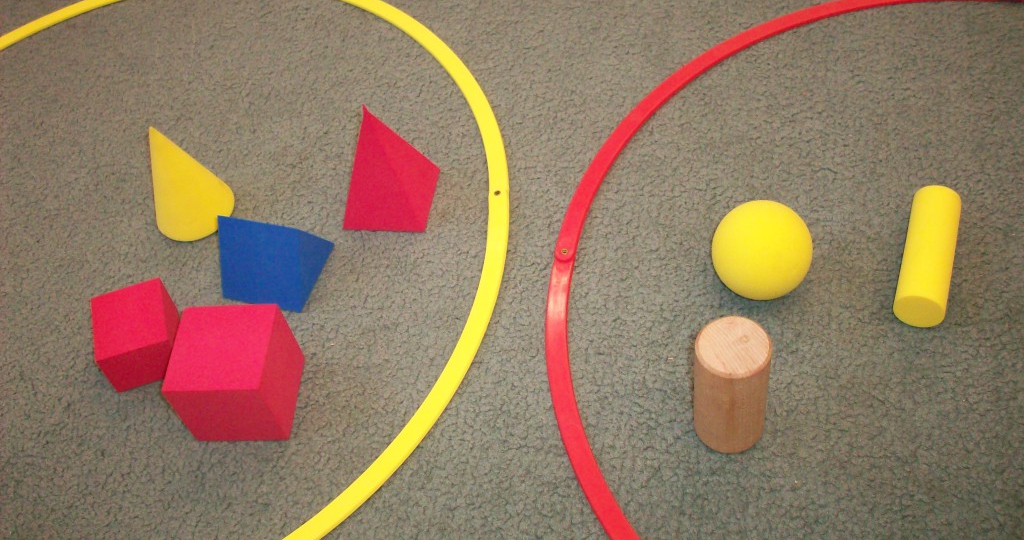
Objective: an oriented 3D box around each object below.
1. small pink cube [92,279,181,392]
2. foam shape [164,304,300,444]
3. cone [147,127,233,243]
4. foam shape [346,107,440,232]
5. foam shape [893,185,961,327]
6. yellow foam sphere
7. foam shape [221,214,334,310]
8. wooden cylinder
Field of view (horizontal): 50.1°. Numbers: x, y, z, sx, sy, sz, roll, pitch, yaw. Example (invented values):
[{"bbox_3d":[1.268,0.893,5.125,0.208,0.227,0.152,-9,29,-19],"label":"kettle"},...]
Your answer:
[{"bbox_3d":[-0.209,0.037,0.615,0.040,0.036,0.043,-17,52,-4],"label":"small pink cube"},{"bbox_3d":[-0.146,0.056,0.582,0.051,0.051,0.051,-2,53,8],"label":"foam shape"},{"bbox_3d":[-0.205,-0.061,0.664,0.051,0.075,0.051,-12,52,0],"label":"cone"},{"bbox_3d":[-0.079,-0.068,0.646,0.051,0.080,0.051,2,54,11],"label":"foam shape"},{"bbox_3d":[0.224,-0.008,0.587,0.025,0.025,0.077,11,56,17],"label":"foam shape"},{"bbox_3d":[0.134,-0.011,0.586,0.053,0.053,0.053,-12,52,0],"label":"yellow foam sphere"},{"bbox_3d":[-0.141,-0.013,0.637,0.051,0.045,0.052,9,55,16],"label":"foam shape"},{"bbox_3d":[0.106,0.056,0.527,0.035,0.072,0.035,-4,53,6],"label":"wooden cylinder"}]

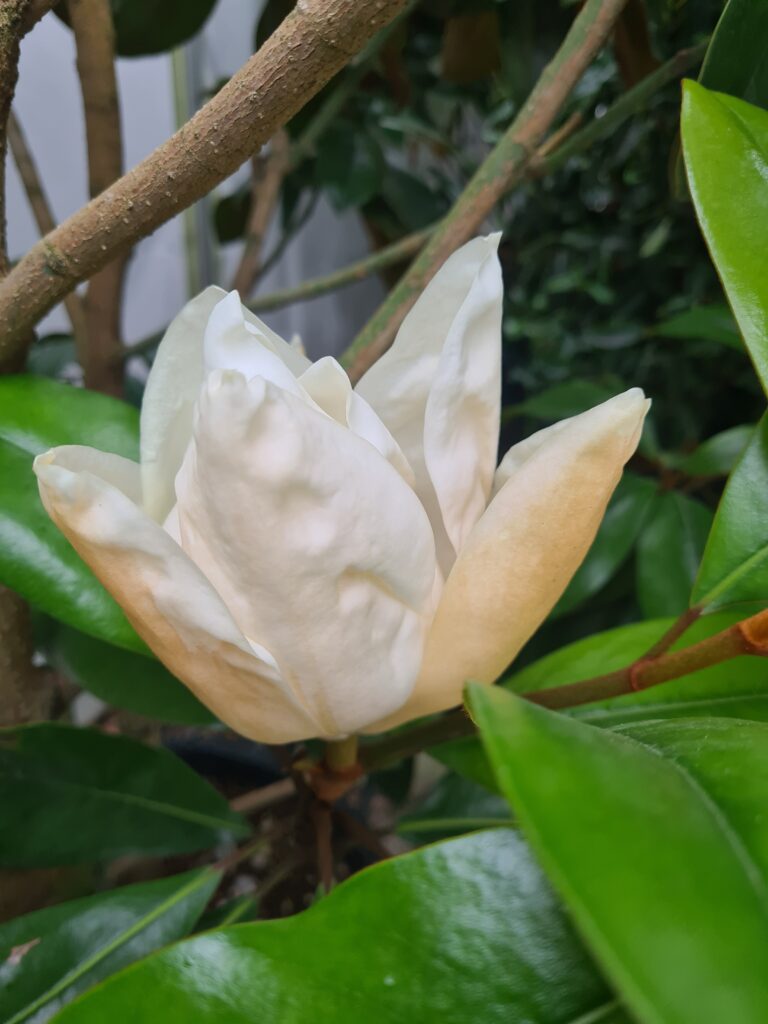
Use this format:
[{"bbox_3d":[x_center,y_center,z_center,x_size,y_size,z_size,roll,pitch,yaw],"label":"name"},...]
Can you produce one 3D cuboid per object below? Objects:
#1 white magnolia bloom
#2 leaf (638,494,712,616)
[{"bbox_3d":[-0.013,-0.007,0.240,0.188,0.152,0.165,-1,17,-3],"label":"white magnolia bloom"},{"bbox_3d":[0.227,0.034,0.600,0.058,0.105,0.022,-2,-18,-1],"label":"leaf"}]

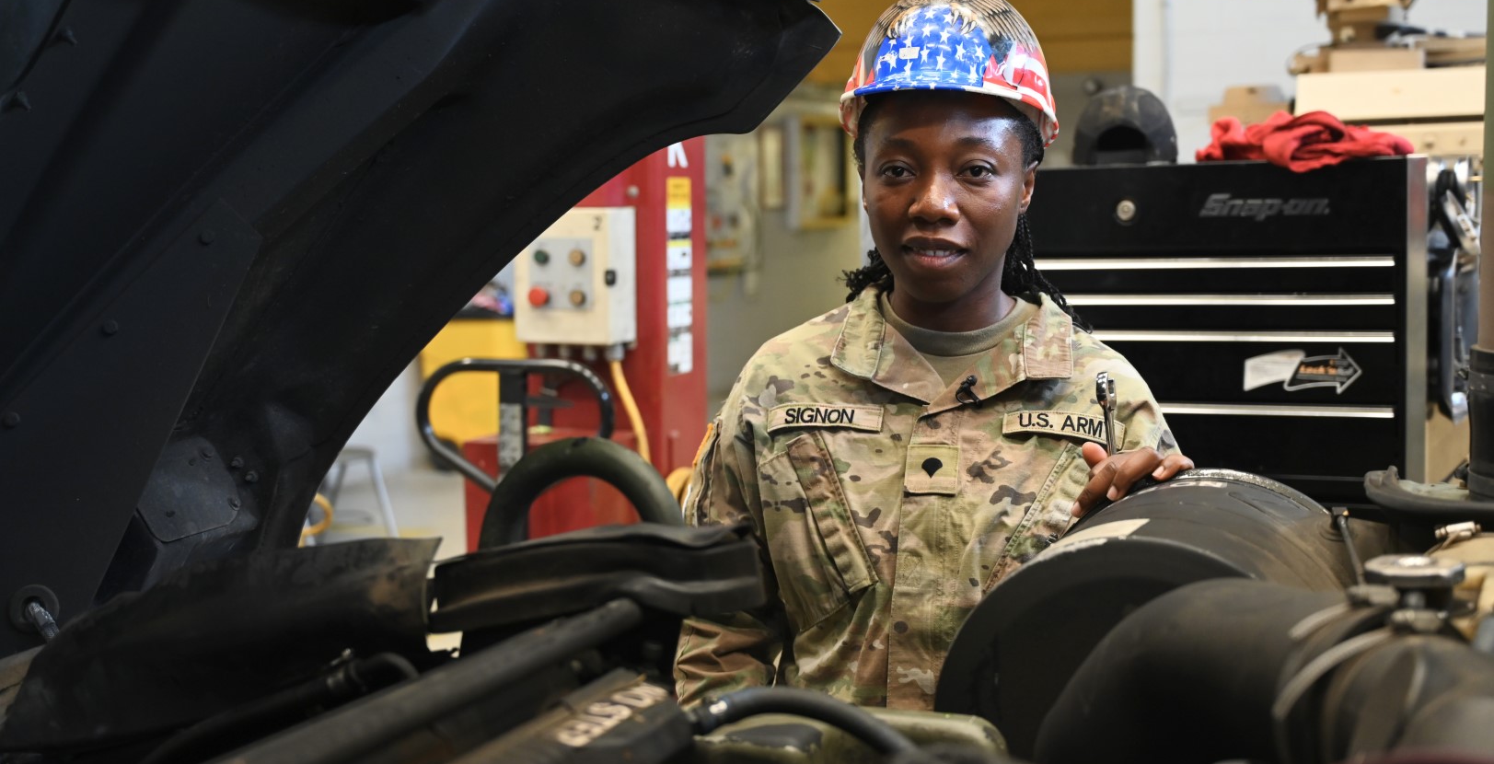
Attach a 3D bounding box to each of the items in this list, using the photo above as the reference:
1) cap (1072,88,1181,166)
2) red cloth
[{"bbox_3d":[0.630,-0.416,3.240,0.178,0.137,0.265,1,2,16],"label":"cap"},{"bbox_3d":[0.885,-0.376,3.090,0.320,0.105,0.200,1,2,27],"label":"red cloth"}]

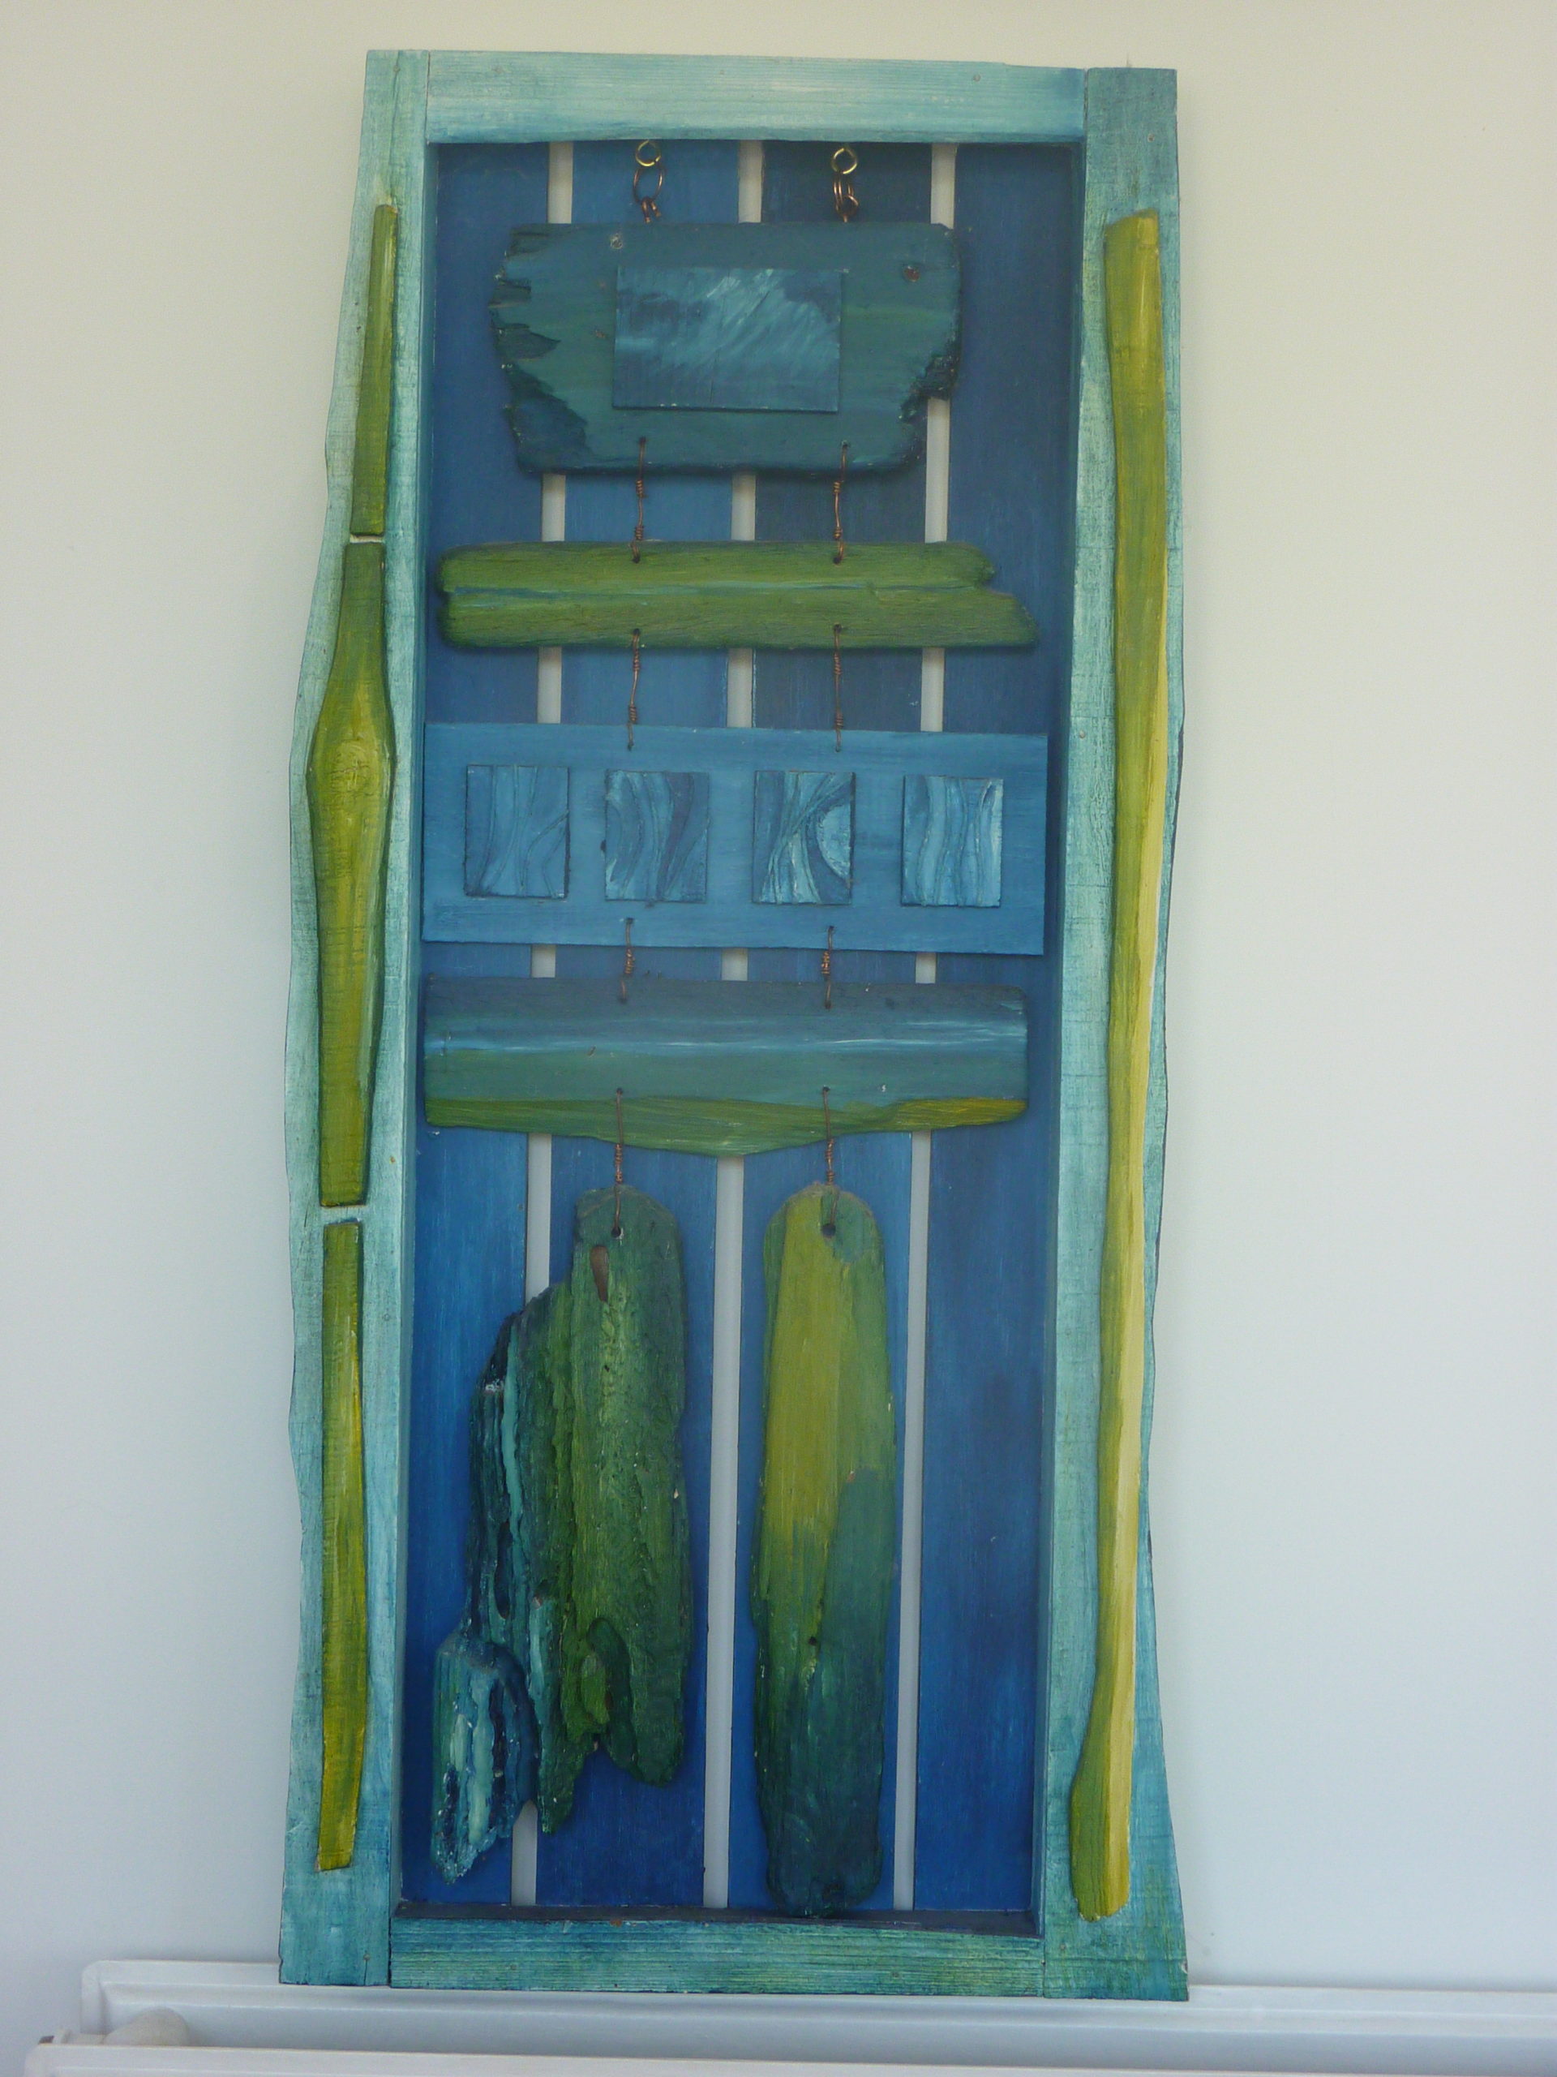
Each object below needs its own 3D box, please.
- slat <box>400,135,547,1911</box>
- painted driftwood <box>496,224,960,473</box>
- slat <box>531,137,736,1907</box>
[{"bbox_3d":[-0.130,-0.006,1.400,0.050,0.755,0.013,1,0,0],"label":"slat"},{"bbox_3d":[-0.023,-0.287,1.370,0.193,0.105,0.022,1,0,0],"label":"painted driftwood"},{"bbox_3d":[-0.059,-0.006,1.400,0.071,0.755,0.013,1,0,0],"label":"slat"}]

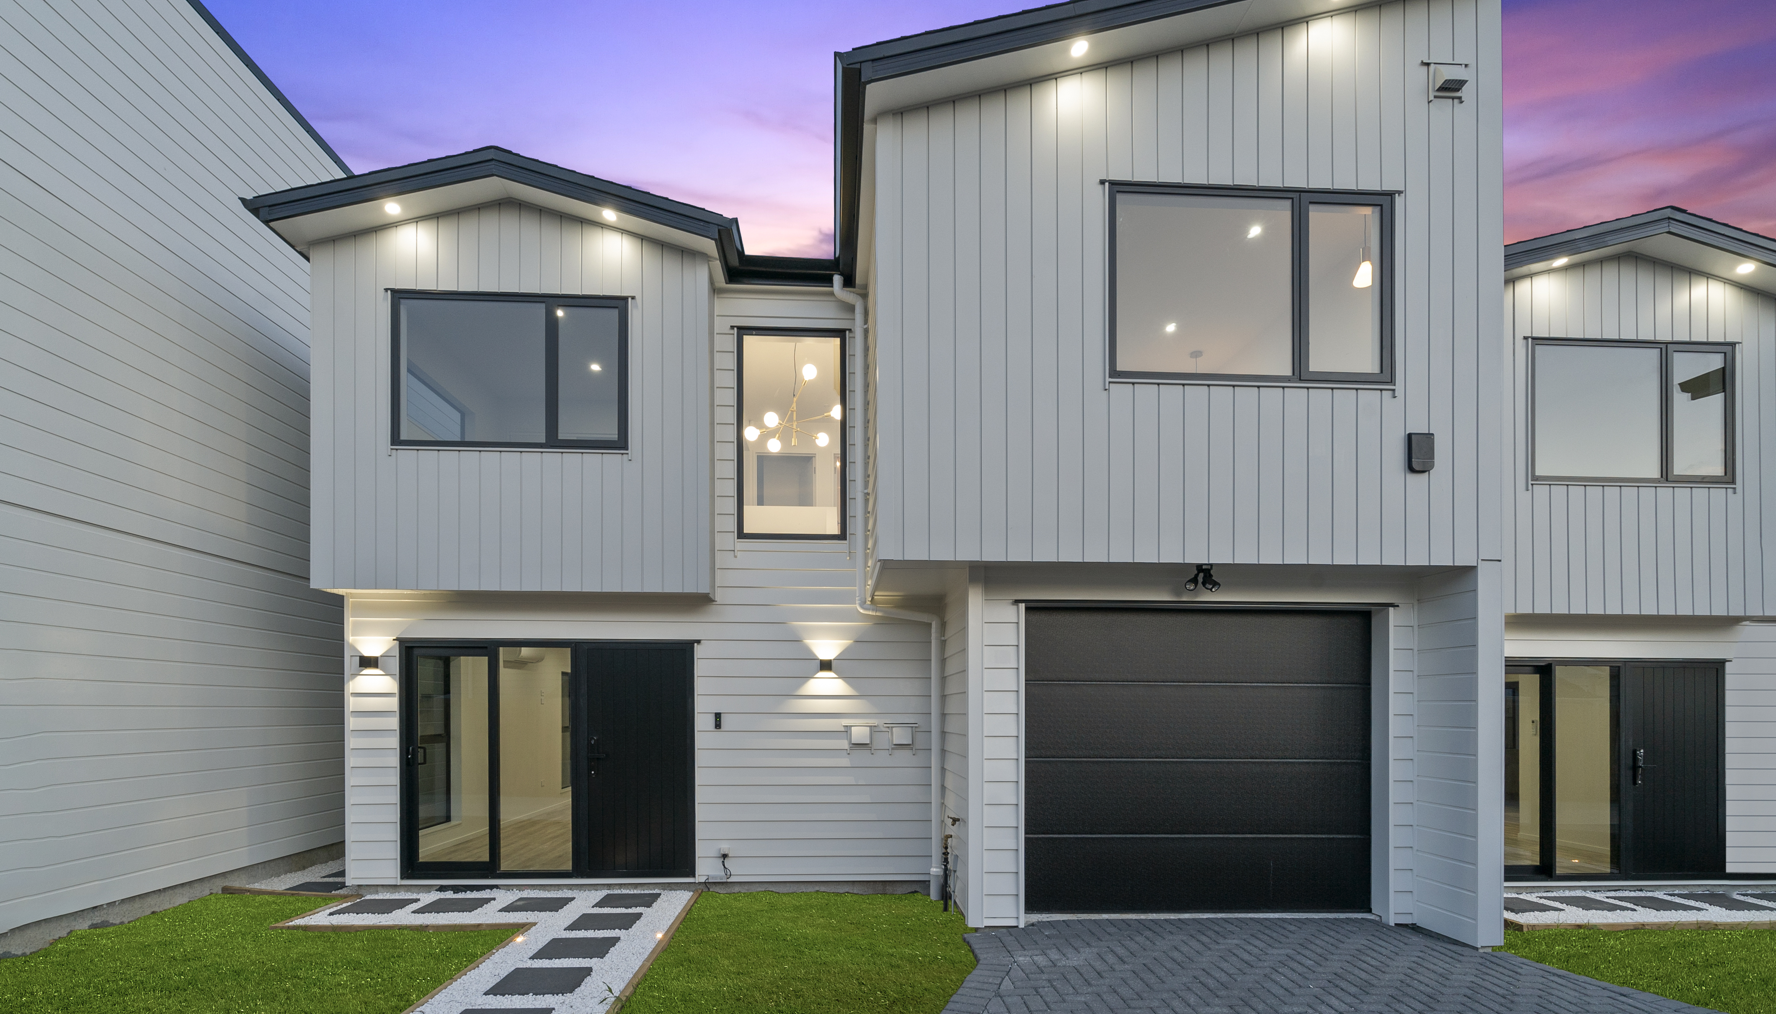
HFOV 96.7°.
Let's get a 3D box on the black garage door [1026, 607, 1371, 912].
[{"bbox_3d":[2.130,1.745,5.460,2.450,2.100,0.050,0,0,-3],"label":"black garage door"}]

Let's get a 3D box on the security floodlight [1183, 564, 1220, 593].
[{"bbox_3d":[1.930,0.440,4.850,0.220,0.170,0.170,0,0,-3],"label":"security floodlight"}]

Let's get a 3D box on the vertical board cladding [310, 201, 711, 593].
[{"bbox_3d":[-2.860,-0.850,6.040,2.980,2.980,0.060,0,0,-3],"label":"vertical board cladding"}]

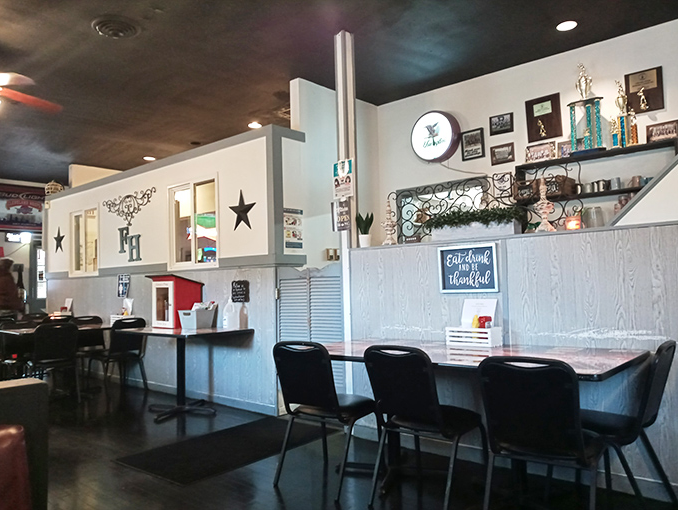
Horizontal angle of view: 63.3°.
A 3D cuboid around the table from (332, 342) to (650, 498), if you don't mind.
[{"bbox_3d":[0.630,0.919,3.081,1.824,0.747,0.883,-4,-4,41],"label":"table"}]

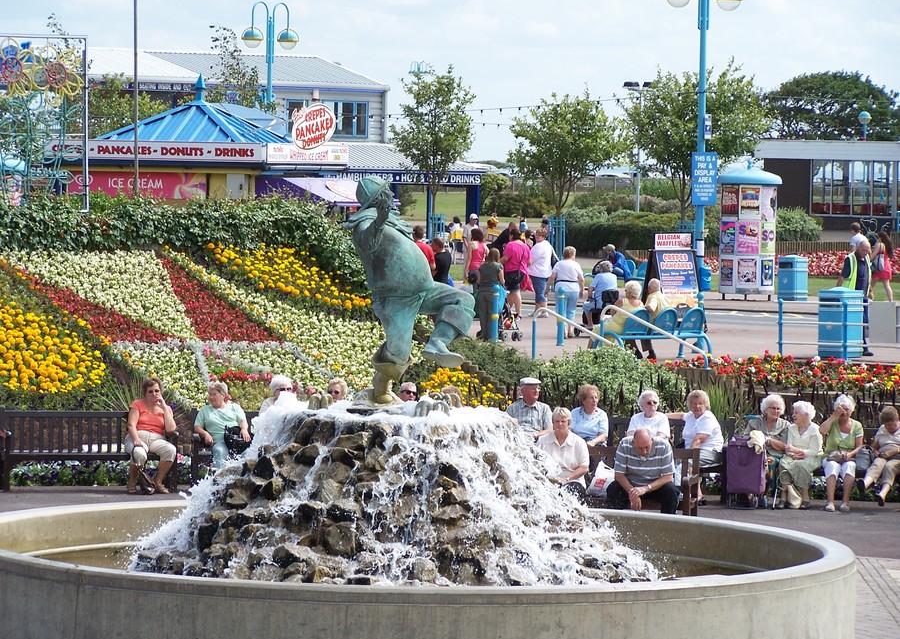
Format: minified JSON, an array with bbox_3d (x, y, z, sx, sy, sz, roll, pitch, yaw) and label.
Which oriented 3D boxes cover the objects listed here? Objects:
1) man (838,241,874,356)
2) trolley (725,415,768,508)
[{"bbox_3d":[6.171,-0.327,55.000,0.580,1.740,0.420,-1,3,-37],"label":"man"},{"bbox_3d":[3.225,1.513,39.302,0.380,1.020,0.380,2,3,19],"label":"trolley"}]

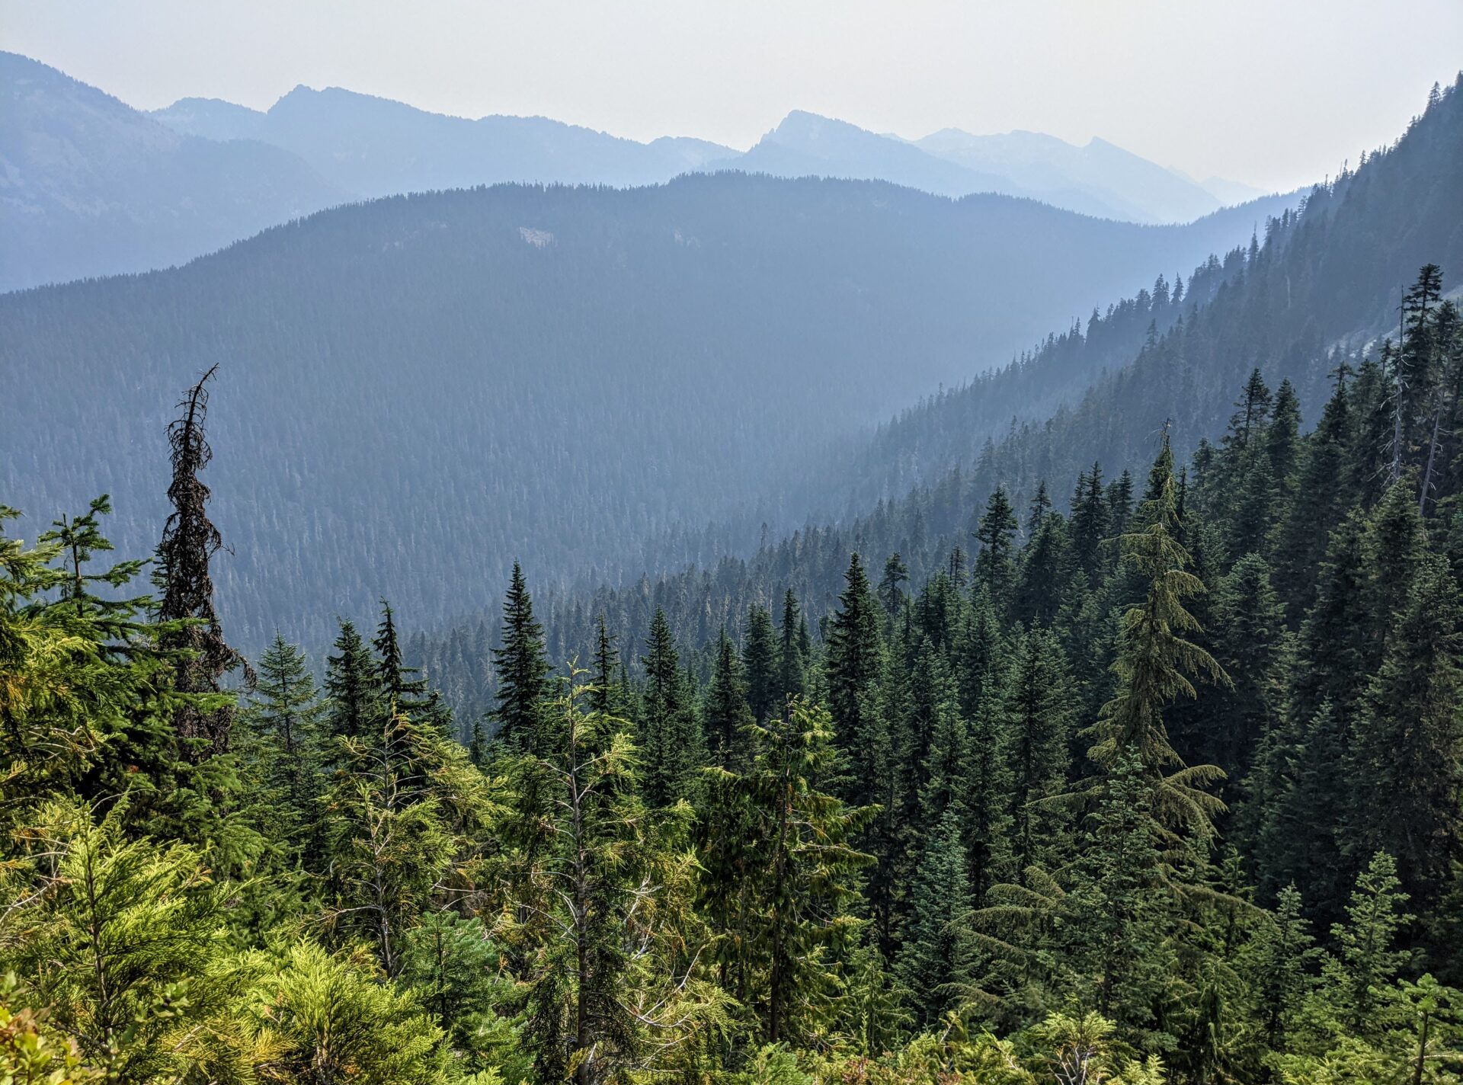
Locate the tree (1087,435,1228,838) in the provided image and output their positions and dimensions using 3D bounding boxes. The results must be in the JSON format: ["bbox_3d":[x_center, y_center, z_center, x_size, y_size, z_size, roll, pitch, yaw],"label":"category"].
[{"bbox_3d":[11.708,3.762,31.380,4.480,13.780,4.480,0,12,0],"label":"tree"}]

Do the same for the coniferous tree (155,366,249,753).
[{"bbox_3d":[-12.058,1.309,26.092,2.140,10.610,2.140,0,14,0],"label":"coniferous tree"}]

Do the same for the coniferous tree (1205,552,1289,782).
[{"bbox_3d":[28.811,8.012,63.835,4.670,15.430,4.670,0,14,0],"label":"coniferous tree"}]

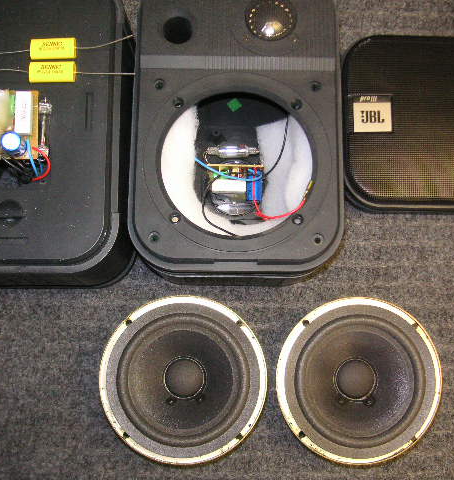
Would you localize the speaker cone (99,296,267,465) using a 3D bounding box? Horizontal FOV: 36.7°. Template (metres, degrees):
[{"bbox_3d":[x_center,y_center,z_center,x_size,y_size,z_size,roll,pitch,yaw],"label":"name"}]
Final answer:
[{"bbox_3d":[-0.037,0.121,0.607,0.140,0.060,0.140,0,81,-1],"label":"speaker cone"}]

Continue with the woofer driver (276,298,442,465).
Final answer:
[{"bbox_3d":[0.106,0.118,0.579,0.133,0.057,0.133,0,76,-1],"label":"woofer driver"}]

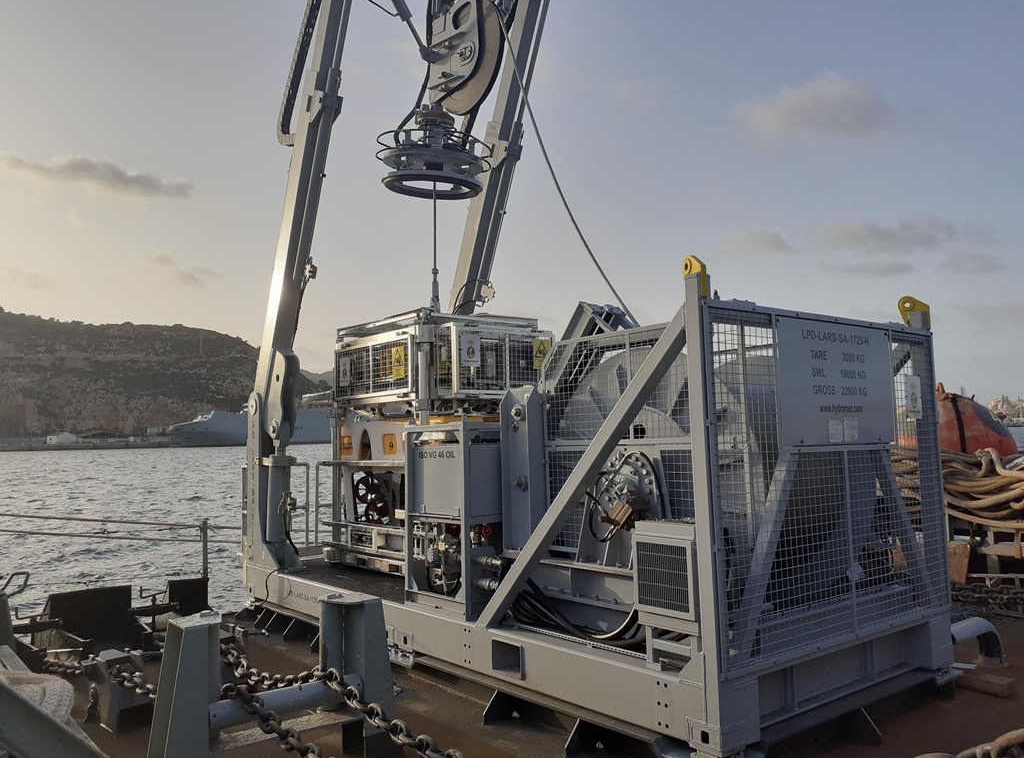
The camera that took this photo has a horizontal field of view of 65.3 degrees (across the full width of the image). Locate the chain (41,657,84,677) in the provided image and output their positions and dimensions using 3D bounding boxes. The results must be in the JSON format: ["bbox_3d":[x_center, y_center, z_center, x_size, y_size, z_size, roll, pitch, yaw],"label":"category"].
[{"bbox_3d":[-3.439,2.165,6.130,0.110,0.170,1.020,4,-8,-45],"label":"chain"}]

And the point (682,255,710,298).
[{"bbox_3d":[0.932,-0.515,4.084,0.042,0.245,0.215,0,-6,-16],"label":"point"}]

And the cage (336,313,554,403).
[{"bbox_3d":[-0.743,-0.113,8.051,1.380,0.790,1.980,3,-7,-38],"label":"cage"}]

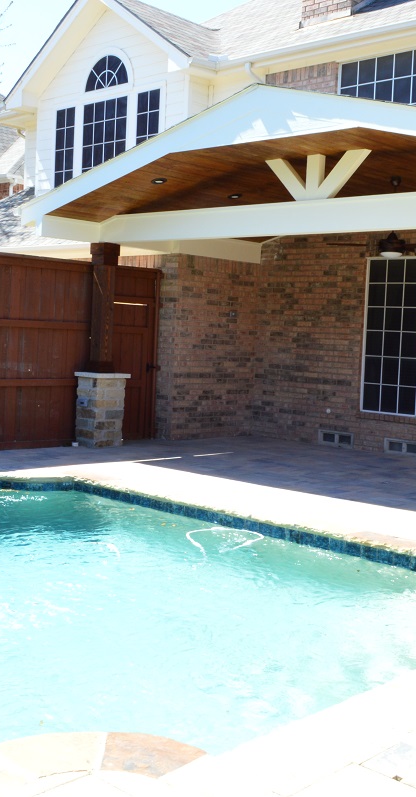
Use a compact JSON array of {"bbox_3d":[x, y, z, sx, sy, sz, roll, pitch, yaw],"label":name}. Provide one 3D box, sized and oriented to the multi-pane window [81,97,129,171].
[{"bbox_3d":[-1.729,-4.289,15.142,1.094,1.420,0.100,6,5,40],"label":"multi-pane window"}]

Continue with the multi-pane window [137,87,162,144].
[{"bbox_3d":[-0.954,-4.213,14.489,0.522,1.420,0.100,6,5,40],"label":"multi-pane window"}]

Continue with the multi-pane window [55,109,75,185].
[{"bbox_3d":[-2.491,-4.365,15.785,0.516,1.420,0.100,6,5,40],"label":"multi-pane window"}]

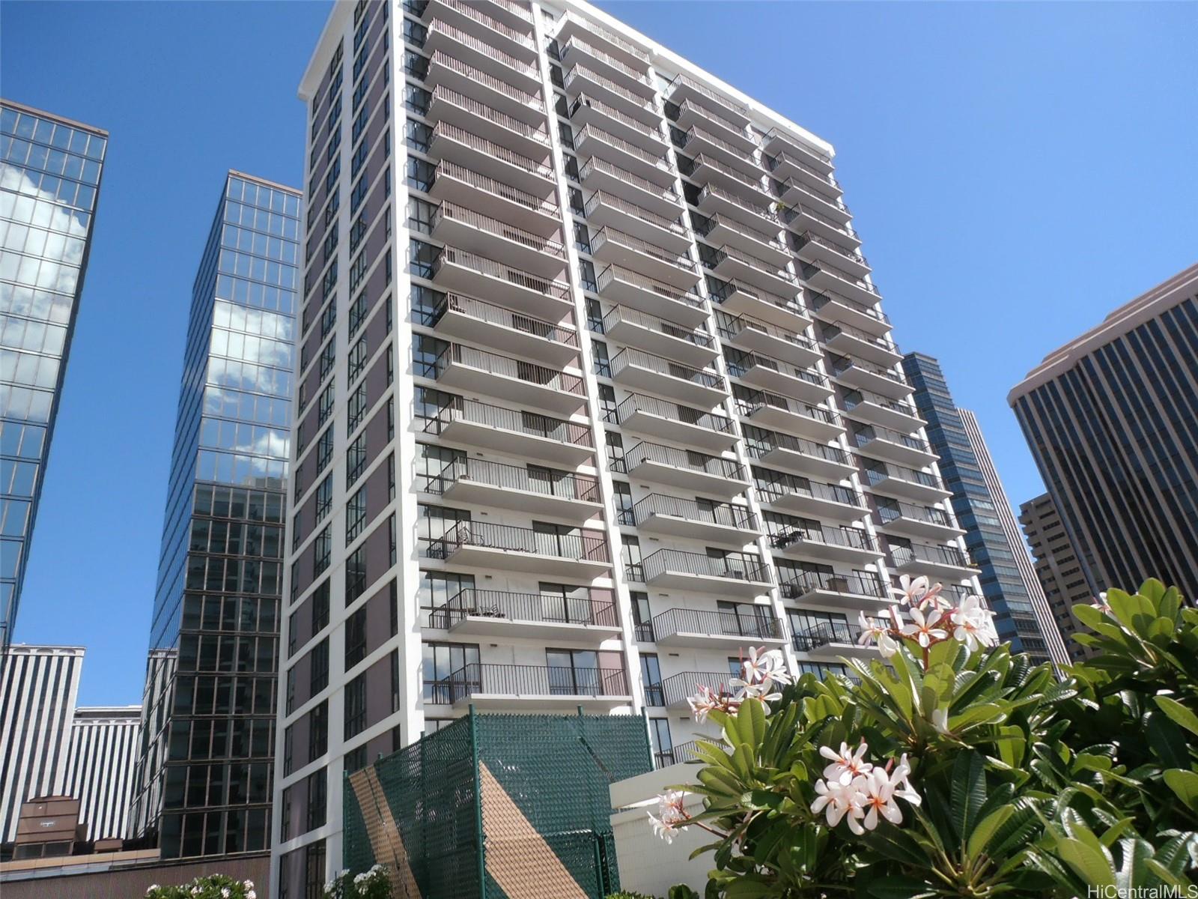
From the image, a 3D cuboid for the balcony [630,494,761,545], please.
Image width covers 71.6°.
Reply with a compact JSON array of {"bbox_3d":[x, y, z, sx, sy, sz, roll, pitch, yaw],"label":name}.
[{"bbox_3d":[4.922,3.519,40.424,6.884,1.238,1.485,12,-34,-34],"label":"balcony"}]

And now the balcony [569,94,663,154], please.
[{"bbox_3d":[1.341,-20.327,52.926,6.885,1.205,1.611,12,-34,-34],"label":"balcony"}]

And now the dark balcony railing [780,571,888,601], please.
[{"bbox_3d":[13.348,7.663,44.829,6.799,1.040,1.412,12,-34,-34],"label":"dark balcony railing"}]

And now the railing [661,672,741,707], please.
[{"bbox_3d":[5.955,10.681,36.622,6.884,1.086,1.430,12,-34,-34],"label":"railing"}]

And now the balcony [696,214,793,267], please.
[{"bbox_3d":[10.171,-13.955,56.275,6.900,1.238,1.485,12,-34,-34],"label":"balcony"}]

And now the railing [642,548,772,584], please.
[{"bbox_3d":[5.267,5.882,39.280,6.796,1.040,1.412,12,-34,-34],"label":"railing"}]

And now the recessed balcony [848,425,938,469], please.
[{"bbox_3d":[19.800,-0.127,55.074,7.018,1.205,1.611,12,-34,-34],"label":"recessed balcony"}]

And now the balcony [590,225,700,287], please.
[{"bbox_3d":[2.805,-10.913,48.137,6.884,1.238,1.485,12,-34,-34],"label":"balcony"}]

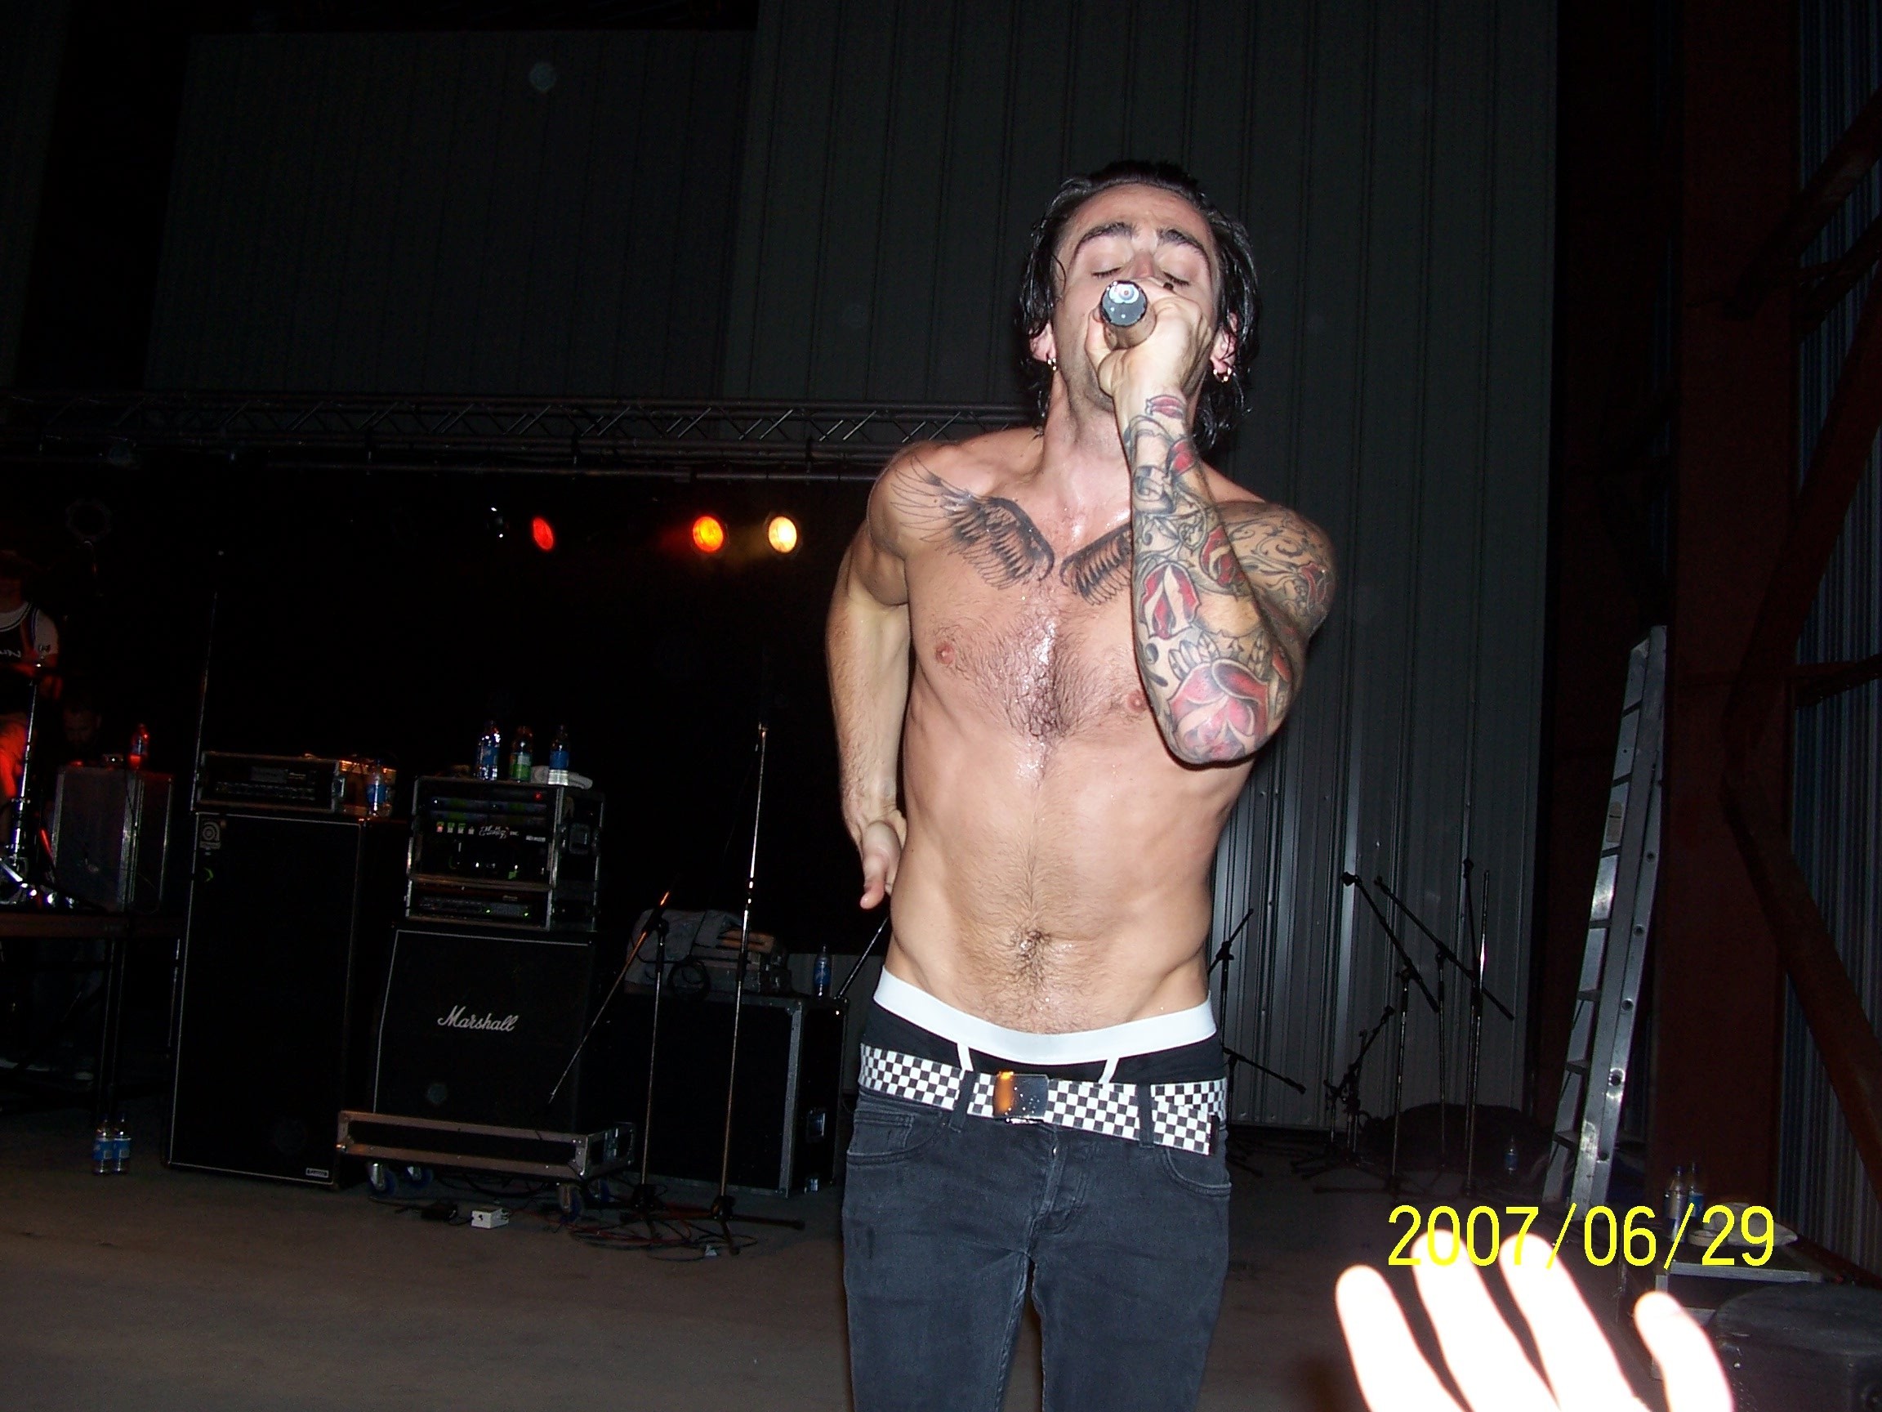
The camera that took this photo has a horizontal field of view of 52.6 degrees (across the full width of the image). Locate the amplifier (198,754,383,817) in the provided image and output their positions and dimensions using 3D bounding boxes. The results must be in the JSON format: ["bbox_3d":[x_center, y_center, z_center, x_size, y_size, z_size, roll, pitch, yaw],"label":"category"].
[{"bbox_3d":[-2.212,0.278,6.565,0.530,0.185,0.410,3,-6,12],"label":"amplifier"}]

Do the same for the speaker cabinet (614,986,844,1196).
[{"bbox_3d":[-0.786,1.443,7.227,0.700,0.695,0.420,2,-6,18],"label":"speaker cabinet"}]

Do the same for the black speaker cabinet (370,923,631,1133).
[{"bbox_3d":[-1.497,1.137,6.488,0.770,0.755,0.360,3,-6,12],"label":"black speaker cabinet"}]

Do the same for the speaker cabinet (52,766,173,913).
[{"bbox_3d":[-3.507,0.565,8.046,0.360,0.600,0.370,3,-6,6],"label":"speaker cabinet"}]

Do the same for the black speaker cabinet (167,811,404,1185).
[{"bbox_3d":[-2.221,0.993,6.579,0.660,1.220,0.410,3,-5,13],"label":"black speaker cabinet"}]

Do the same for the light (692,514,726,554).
[{"bbox_3d":[-1.101,-0.905,9.698,0.240,0.250,0.330,1,16,25],"label":"light"}]

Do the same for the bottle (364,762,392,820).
[{"bbox_3d":[-1.927,0.287,6.520,0.065,0.200,0.065,3,-5,10],"label":"bottle"}]

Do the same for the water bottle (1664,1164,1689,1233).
[{"bbox_3d":[2.071,1.393,5.350,0.066,0.207,0.066,3,-5,10],"label":"water bottle"}]

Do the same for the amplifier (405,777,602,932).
[{"bbox_3d":[-1.571,0.538,6.886,0.545,0.520,0.400,3,-5,12],"label":"amplifier"}]

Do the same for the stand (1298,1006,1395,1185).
[{"bbox_3d":[1.809,1.710,8.535,0.420,0.750,0.440,4,-6,0],"label":"stand"}]

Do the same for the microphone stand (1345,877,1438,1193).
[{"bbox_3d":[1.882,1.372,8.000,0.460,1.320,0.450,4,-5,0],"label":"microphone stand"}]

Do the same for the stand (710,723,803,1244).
[{"bbox_3d":[-0.635,0.866,6.070,0.530,1.630,0.500,5,-6,-11],"label":"stand"}]

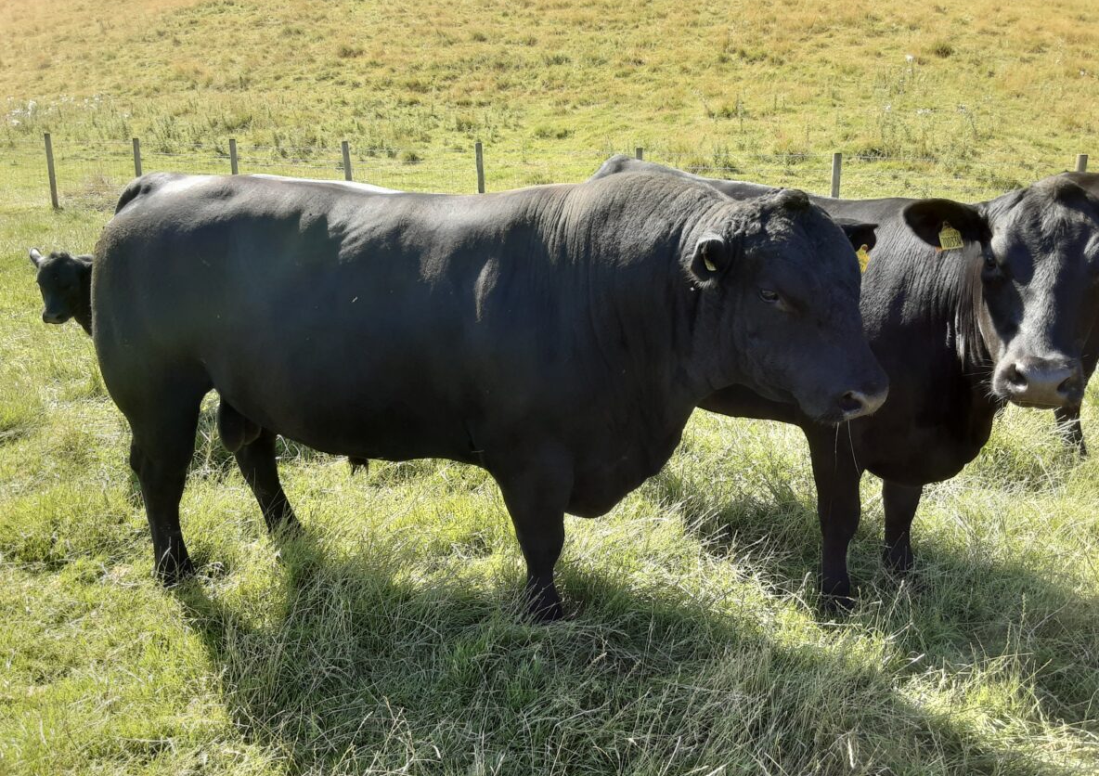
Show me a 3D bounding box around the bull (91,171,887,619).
[{"bbox_3d":[-0.215,0.015,3.025,2.550,1.450,0.780,2,15,12],"label":"bull"}]

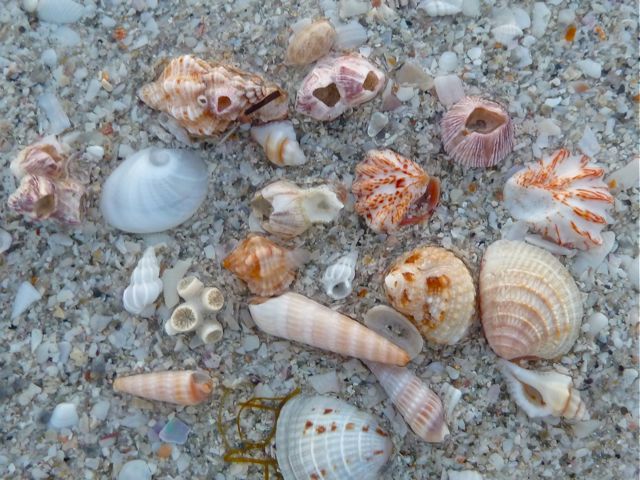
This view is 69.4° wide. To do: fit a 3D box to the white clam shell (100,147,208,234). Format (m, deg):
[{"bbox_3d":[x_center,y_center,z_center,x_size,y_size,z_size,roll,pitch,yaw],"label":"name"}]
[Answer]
[{"bbox_3d":[-0.054,-0.016,0.150,0.034,0.009,0.027,-27,78,-6],"label":"white clam shell"}]

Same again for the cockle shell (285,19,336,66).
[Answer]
[{"bbox_3d":[-0.003,-0.070,0.165,0.015,0.006,0.022,44,80,10],"label":"cockle shell"}]

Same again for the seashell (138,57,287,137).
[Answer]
[{"bbox_3d":[-0.030,-0.041,0.132,0.042,0.018,0.022,6,78,1],"label":"seashell"}]

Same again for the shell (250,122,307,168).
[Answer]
[{"bbox_3d":[-0.013,-0.032,0.154,0.022,0.010,0.013,42,80,9],"label":"shell"}]

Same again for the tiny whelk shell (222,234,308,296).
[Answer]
[{"bbox_3d":[-0.015,0.007,0.123,0.022,0.013,0.016,-8,78,-2],"label":"tiny whelk shell"}]

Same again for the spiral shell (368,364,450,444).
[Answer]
[{"bbox_3d":[0.022,0.041,0.117,0.028,0.009,0.011,43,81,8],"label":"spiral shell"}]

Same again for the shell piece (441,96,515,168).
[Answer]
[{"bbox_3d":[0.053,-0.036,0.154,0.023,0.012,0.025,5,76,1],"label":"shell piece"}]

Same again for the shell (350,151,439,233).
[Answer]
[{"bbox_3d":[0.021,-0.014,0.129,0.024,0.009,0.023,-14,78,-3],"label":"shell"}]

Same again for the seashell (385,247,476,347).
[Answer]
[{"bbox_3d":[0.034,0.017,0.141,0.026,0.012,0.029,-27,78,-6],"label":"seashell"}]

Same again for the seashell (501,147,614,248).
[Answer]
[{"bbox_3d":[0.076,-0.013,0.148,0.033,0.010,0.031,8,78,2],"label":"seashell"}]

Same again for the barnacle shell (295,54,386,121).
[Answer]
[{"bbox_3d":[0.006,-0.044,0.135,0.027,0.012,0.017,-23,79,-5],"label":"barnacle shell"}]

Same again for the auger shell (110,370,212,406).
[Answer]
[{"bbox_3d":[-0.046,0.043,0.135,0.028,0.010,0.009,3,76,1],"label":"auger shell"}]

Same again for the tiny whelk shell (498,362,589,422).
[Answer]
[{"bbox_3d":[0.057,0.038,0.117,0.026,0.010,0.013,33,80,7],"label":"tiny whelk shell"}]

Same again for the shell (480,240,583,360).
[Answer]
[{"bbox_3d":[0.064,0.018,0.140,0.030,0.013,0.035,4,76,1],"label":"shell"}]

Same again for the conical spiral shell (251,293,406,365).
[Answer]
[{"bbox_3d":[0.003,0.027,0.138,0.049,0.013,0.012,21,77,5],"label":"conical spiral shell"}]

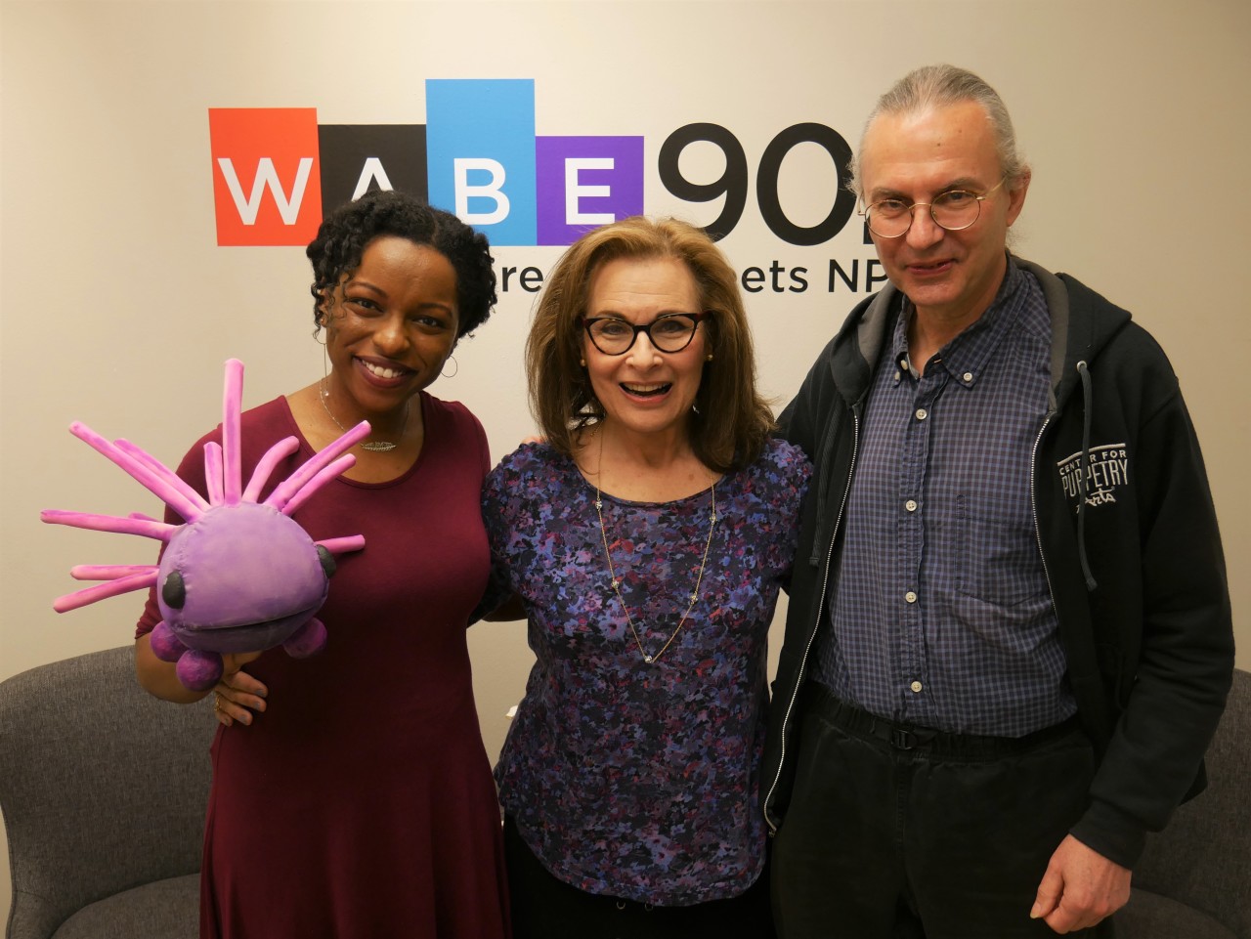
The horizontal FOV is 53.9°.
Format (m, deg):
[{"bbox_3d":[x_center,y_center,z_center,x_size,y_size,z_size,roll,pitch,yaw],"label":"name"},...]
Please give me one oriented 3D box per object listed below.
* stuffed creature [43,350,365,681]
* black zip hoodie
[{"bbox_3d":[-0.372,0.047,1.100,0.280,0.275,0.190,-10,15,-26],"label":"stuffed creature"},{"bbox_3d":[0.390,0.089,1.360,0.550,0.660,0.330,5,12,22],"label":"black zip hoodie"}]

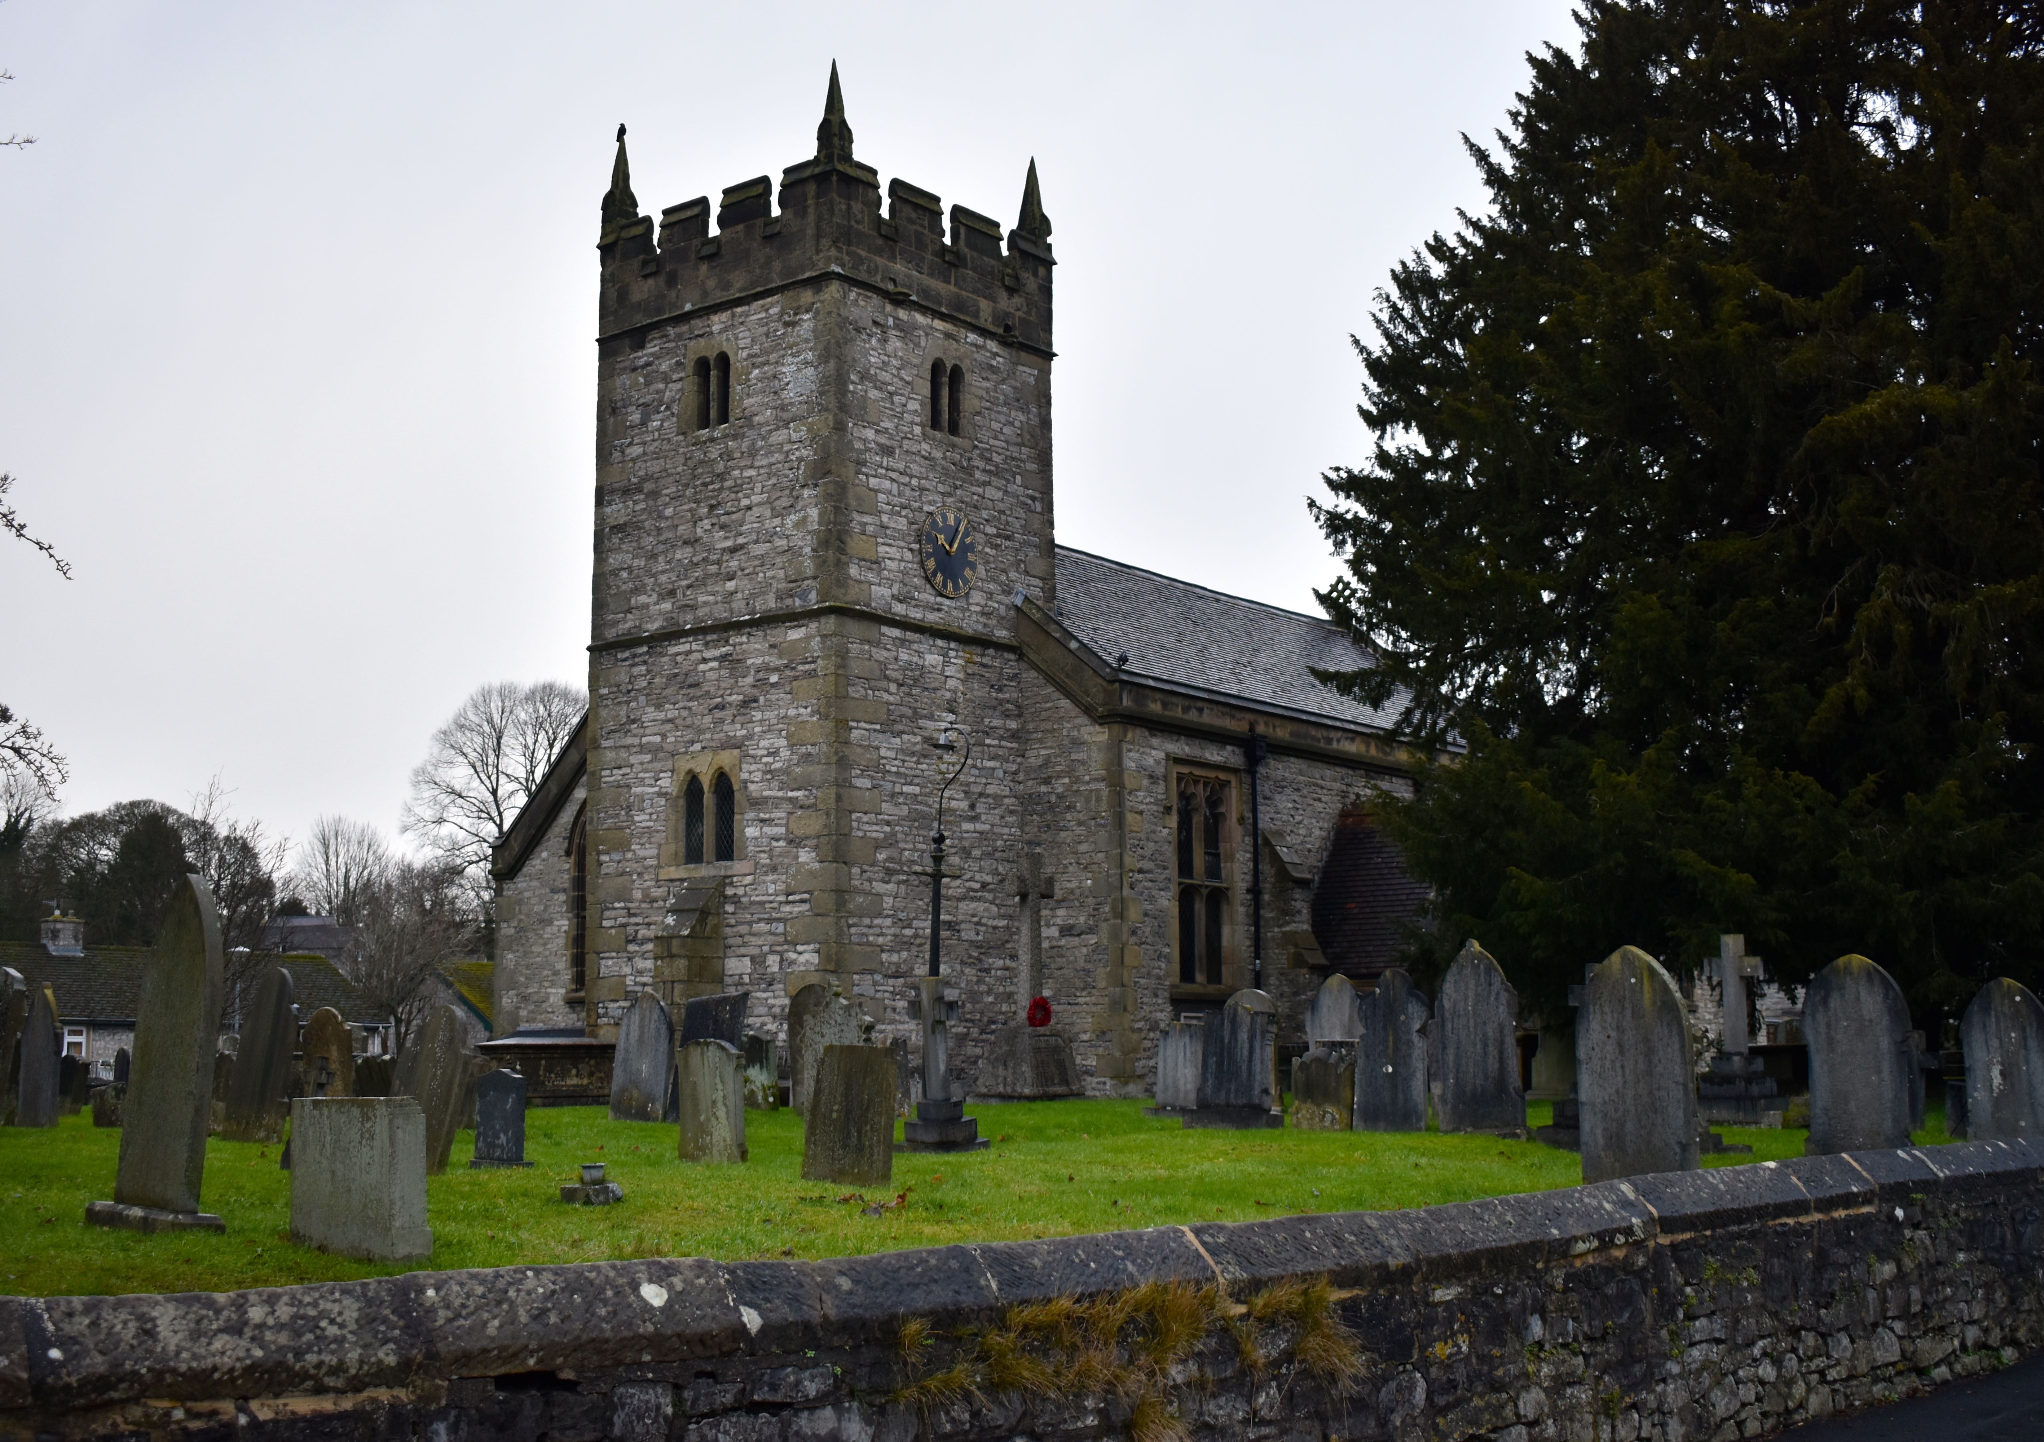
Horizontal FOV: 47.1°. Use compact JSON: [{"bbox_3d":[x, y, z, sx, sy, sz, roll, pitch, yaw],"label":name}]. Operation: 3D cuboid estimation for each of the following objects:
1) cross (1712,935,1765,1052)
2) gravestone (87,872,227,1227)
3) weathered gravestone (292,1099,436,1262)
[{"bbox_3d":[7.135,2.747,23.500,0.560,1.200,0.180,-7,-11,38],"label":"cross"},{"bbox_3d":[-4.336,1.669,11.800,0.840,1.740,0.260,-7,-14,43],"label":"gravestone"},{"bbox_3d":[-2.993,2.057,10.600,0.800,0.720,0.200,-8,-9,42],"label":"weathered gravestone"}]

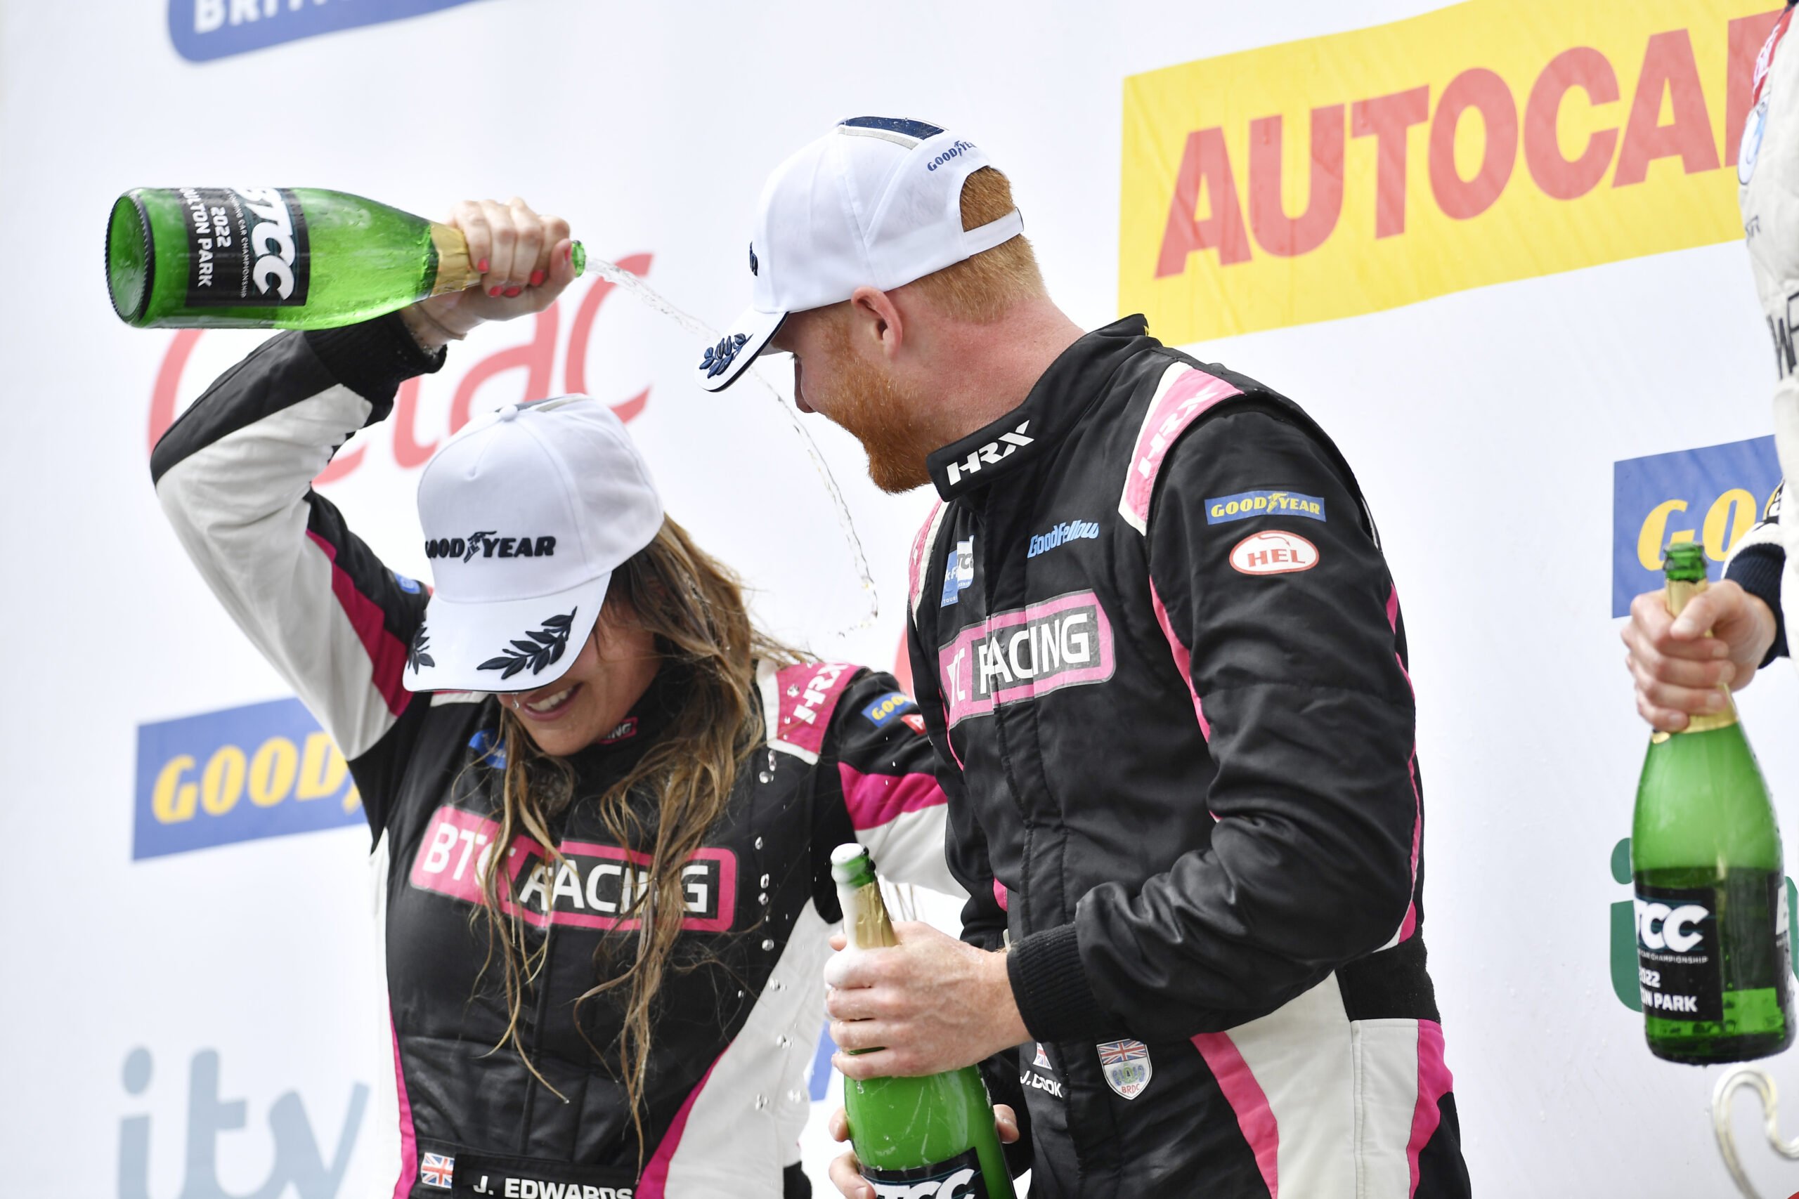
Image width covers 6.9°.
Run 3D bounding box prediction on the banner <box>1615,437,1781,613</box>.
[{"bbox_3d":[0.783,-0.085,11.753,0.600,0.128,0.010,-10,-17,44],"label":"banner"}]

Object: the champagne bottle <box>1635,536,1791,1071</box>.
[{"bbox_3d":[0.587,0.145,10.963,0.112,0.374,0.112,2,11,37],"label":"champagne bottle"}]

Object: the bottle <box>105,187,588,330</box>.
[{"bbox_3d":[-0.431,-0.269,11.836,0.374,0.112,0.112,0,0,-19],"label":"bottle"}]

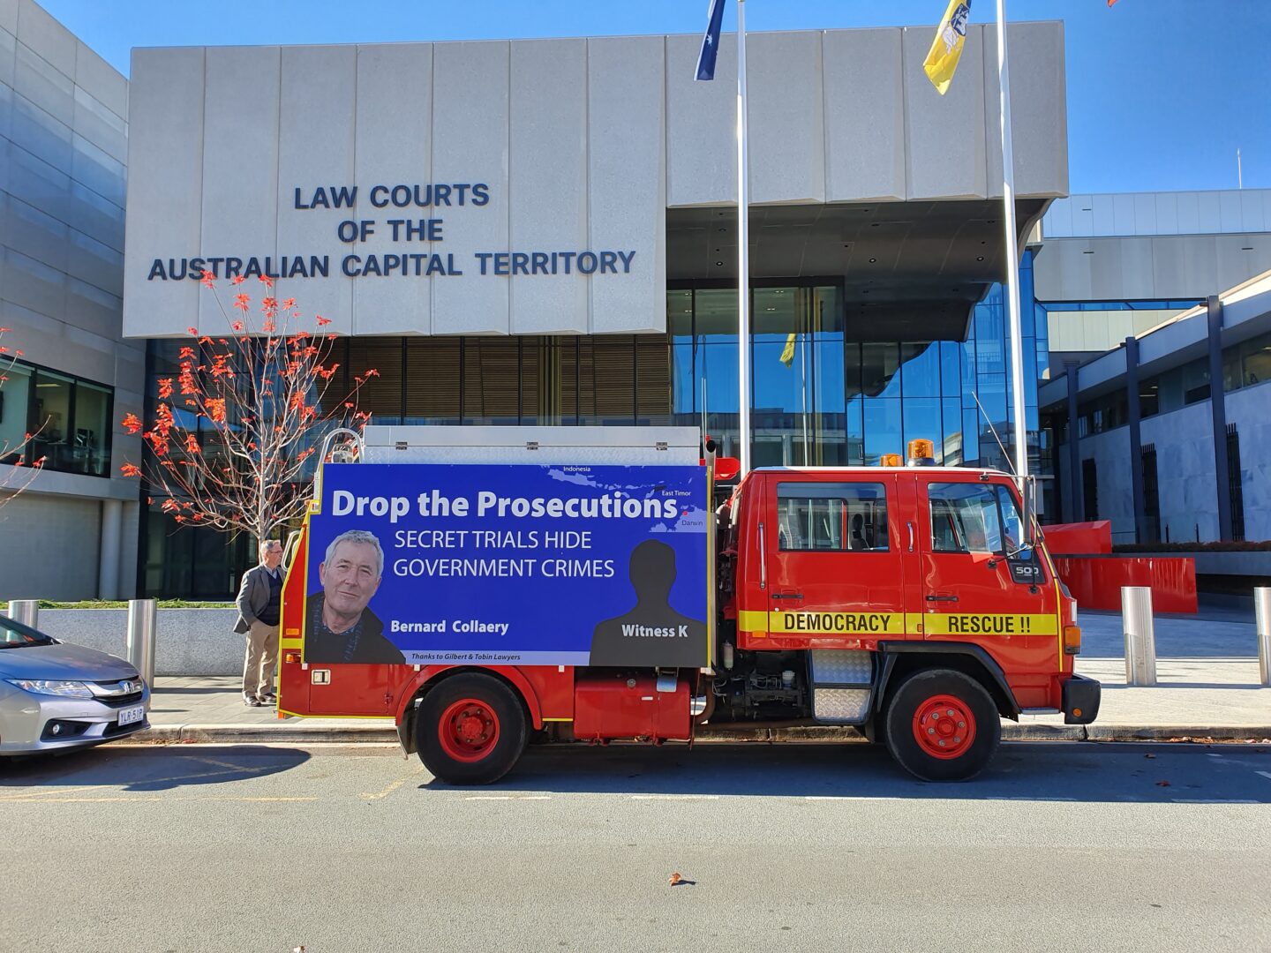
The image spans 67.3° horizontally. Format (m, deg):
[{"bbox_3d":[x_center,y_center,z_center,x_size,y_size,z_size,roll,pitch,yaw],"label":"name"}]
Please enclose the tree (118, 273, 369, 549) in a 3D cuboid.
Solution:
[{"bbox_3d":[-5.391,-0.505,13.343,3.450,4.650,3.300,0,-5,0],"label":"tree"}]

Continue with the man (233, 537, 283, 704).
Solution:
[{"bbox_3d":[-3.960,1.518,10.174,0.440,1.750,0.560,-3,-5,25],"label":"man"}]

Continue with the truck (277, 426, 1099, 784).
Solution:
[{"bbox_3d":[0.393,0.993,7.934,5.890,2.570,2.150,0,-5,2],"label":"truck"}]

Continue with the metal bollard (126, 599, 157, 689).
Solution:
[{"bbox_3d":[-5.940,2.015,11.494,0.290,1.030,0.290,0,-5,0],"label":"metal bollard"}]

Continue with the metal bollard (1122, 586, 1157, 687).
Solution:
[{"bbox_3d":[5.594,1.761,10.595,0.290,1.060,0.290,0,-5,0],"label":"metal bollard"}]

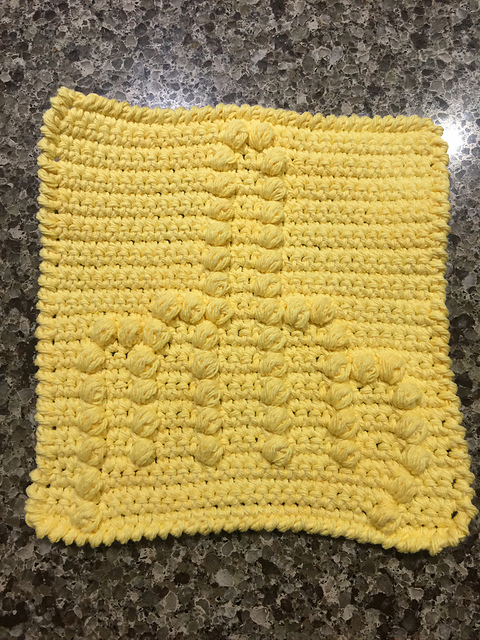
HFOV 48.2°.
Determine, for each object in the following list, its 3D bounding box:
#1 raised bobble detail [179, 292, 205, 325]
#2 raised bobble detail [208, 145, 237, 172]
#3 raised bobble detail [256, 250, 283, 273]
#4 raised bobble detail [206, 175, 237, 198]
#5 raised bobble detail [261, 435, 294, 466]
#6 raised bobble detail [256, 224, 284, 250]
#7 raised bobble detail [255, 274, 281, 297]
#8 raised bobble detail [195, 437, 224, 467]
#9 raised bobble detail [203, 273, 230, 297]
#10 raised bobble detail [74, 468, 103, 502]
[{"bbox_3d":[-0.026,-0.006,0.296,0.015,0.010,0.017,0,78,0],"label":"raised bobble detail"},{"bbox_3d":[-0.010,-0.093,0.308,0.016,0.008,0.014,0,81,0],"label":"raised bobble detail"},{"bbox_3d":[0.016,-0.032,0.297,0.014,0.009,0.012,0,78,0],"label":"raised bobble detail"},{"bbox_3d":[-0.011,-0.076,0.306,0.017,0.009,0.013,0,78,0],"label":"raised bobble detail"},{"bbox_3d":[0.019,0.068,0.276,0.015,0.009,0.015,0,78,0],"label":"raised bobble detail"},{"bbox_3d":[0.018,-0.047,0.305,0.015,0.010,0.013,0,78,0],"label":"raised bobble detail"},{"bbox_3d":[0.015,-0.019,0.303,0.014,0.009,0.014,0,81,0],"label":"raised bobble detail"},{"bbox_3d":[-0.016,0.069,0.282,0.015,0.008,0.015,0,81,0],"label":"raised bobble detail"},{"bbox_3d":[-0.013,-0.019,0.290,0.015,0.009,0.013,0,81,0],"label":"raised bobble detail"},{"bbox_3d":[-0.077,0.085,0.274,0.014,0.009,0.016,0,81,0],"label":"raised bobble detail"}]

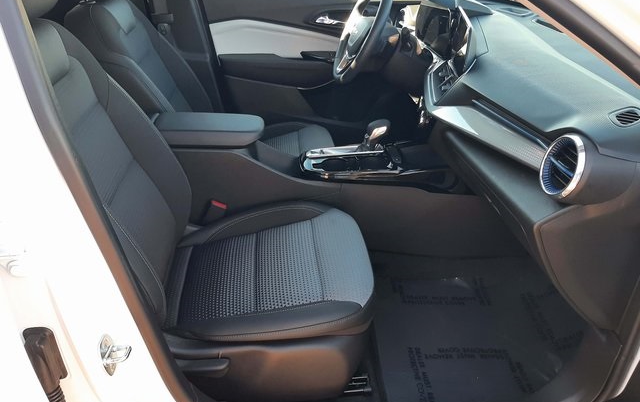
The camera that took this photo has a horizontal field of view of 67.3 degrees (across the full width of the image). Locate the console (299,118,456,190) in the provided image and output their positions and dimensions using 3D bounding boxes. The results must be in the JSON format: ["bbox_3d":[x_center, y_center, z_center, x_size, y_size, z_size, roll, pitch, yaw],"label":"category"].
[{"bbox_3d":[0.167,-0.145,1.356,0.455,0.160,0.220,-1,26,-8],"label":"console"}]

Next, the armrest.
[{"bbox_3d":[-0.290,-0.190,1.267,0.290,0.055,0.190,-1,26,-8],"label":"armrest"}]

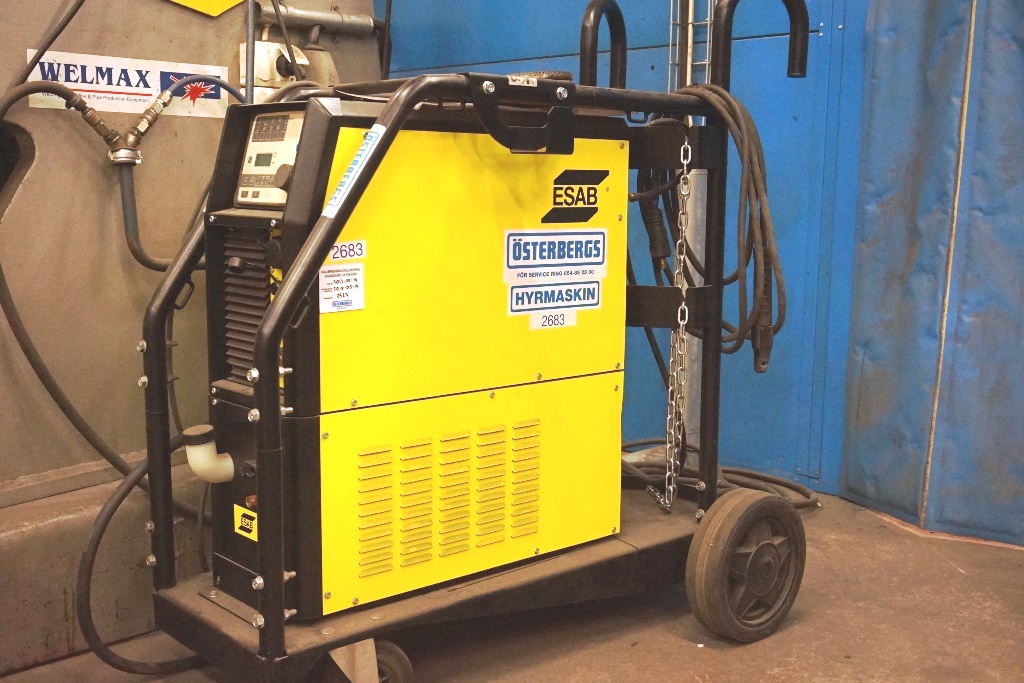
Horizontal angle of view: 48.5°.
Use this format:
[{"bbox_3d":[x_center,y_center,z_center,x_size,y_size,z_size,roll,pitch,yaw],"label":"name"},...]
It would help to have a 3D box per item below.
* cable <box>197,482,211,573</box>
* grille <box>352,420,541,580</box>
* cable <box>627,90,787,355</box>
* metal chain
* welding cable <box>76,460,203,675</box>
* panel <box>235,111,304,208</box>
[{"bbox_3d":[-0.488,0.294,1.800,0.022,0.145,0.025,-2,8,-15],"label":"cable"},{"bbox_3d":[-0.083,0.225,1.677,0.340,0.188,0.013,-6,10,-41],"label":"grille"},{"bbox_3d":[0.349,-0.217,2.024,0.275,0.485,0.170,2,8,10],"label":"cable"},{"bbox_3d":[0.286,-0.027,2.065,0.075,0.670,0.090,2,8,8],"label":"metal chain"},{"bbox_3d":[-0.579,0.350,1.770,0.190,0.360,0.140,-2,8,-18],"label":"welding cable"},{"bbox_3d":[-0.332,-0.251,1.555,0.028,0.134,0.143,13,-3,-42],"label":"panel"}]

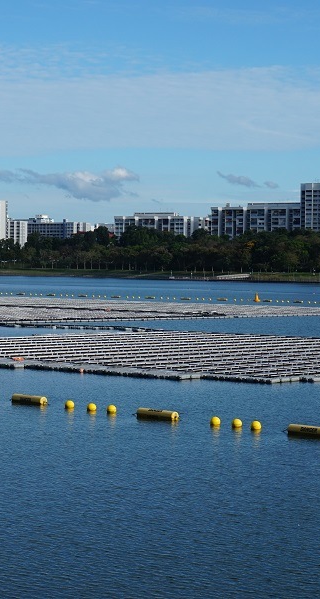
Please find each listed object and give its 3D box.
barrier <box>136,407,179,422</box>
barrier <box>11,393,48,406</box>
[{"bbox_3d":[-0.097,5.009,61.747,0.433,0.433,2.131,-1,2,-44],"label":"barrier"},{"bbox_3d":[-6.257,4.814,68.263,0.433,0.433,2.131,-1,2,-44],"label":"barrier"}]

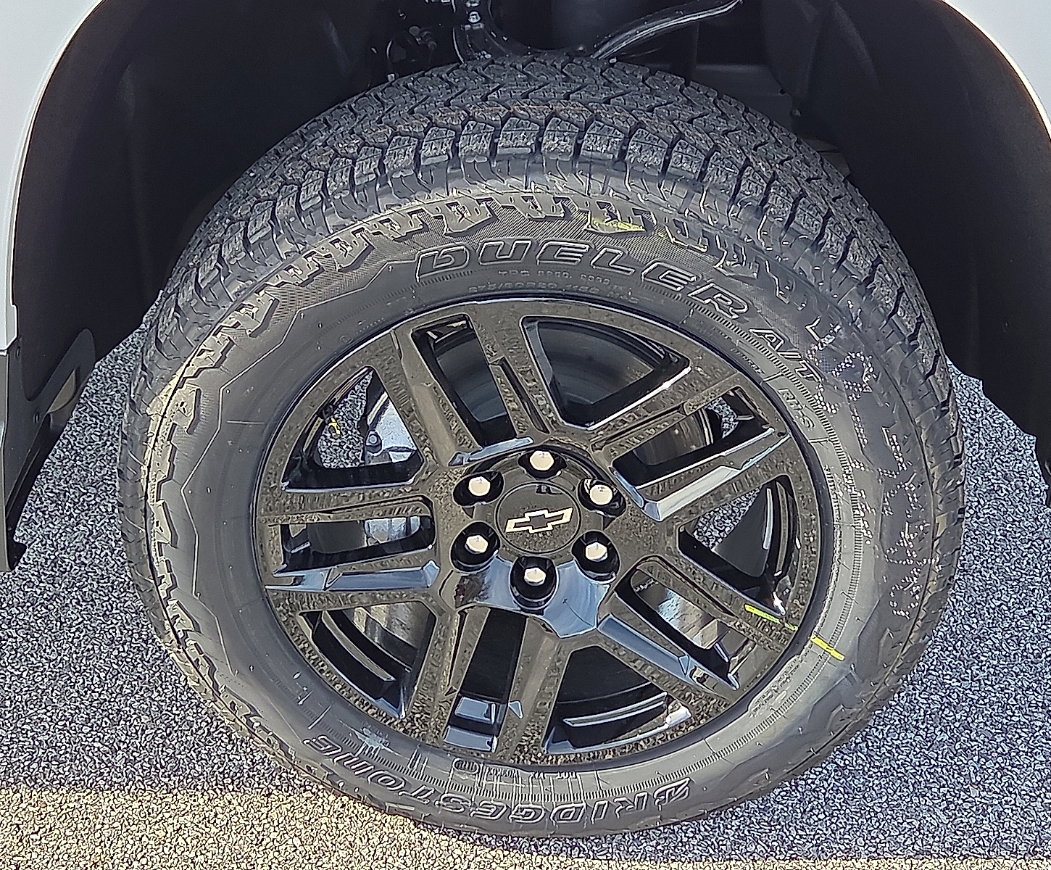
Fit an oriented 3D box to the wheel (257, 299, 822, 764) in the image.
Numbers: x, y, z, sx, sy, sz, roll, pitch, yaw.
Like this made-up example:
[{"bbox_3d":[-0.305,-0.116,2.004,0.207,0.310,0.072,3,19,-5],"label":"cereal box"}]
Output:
[{"bbox_3d":[0.016,0.052,2.090,0.550,0.550,0.225,1,32,2],"label":"wheel"}]

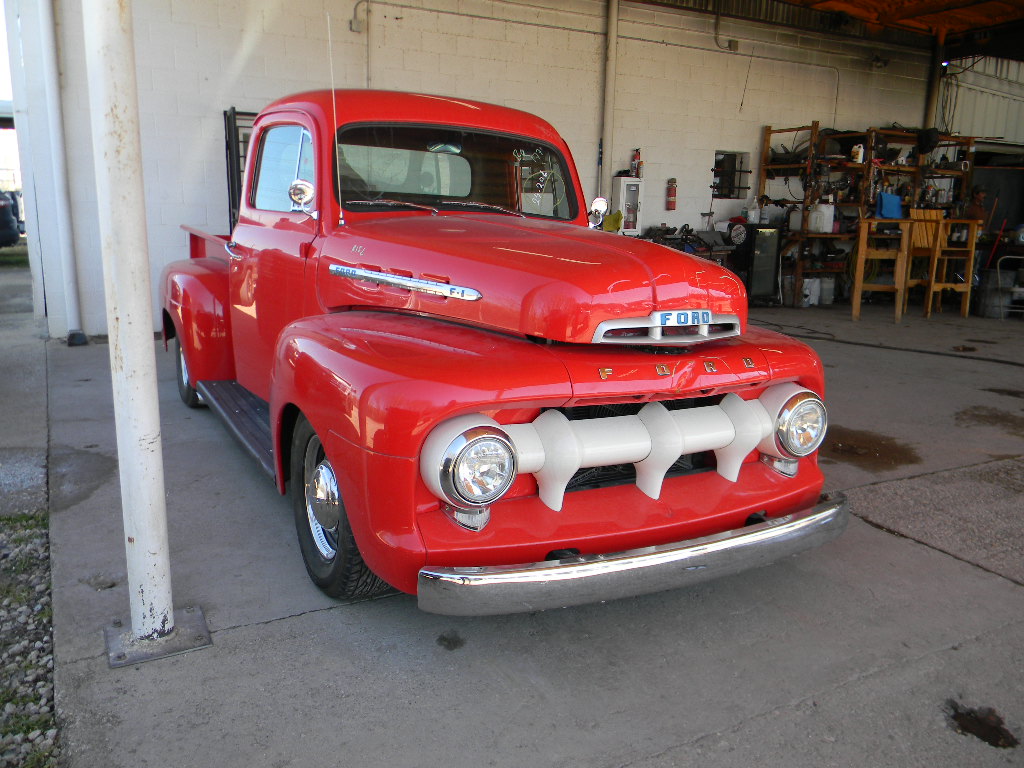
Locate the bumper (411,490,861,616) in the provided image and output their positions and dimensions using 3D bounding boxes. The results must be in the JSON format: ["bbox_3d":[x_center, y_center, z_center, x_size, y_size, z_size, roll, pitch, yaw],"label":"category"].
[{"bbox_3d":[0.482,0.501,2.455,1.586,0.134,0.162,-4,13,-28],"label":"bumper"}]

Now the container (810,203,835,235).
[{"bbox_3d":[4.185,-2.238,11.200,0.250,0.420,0.220,-5,13,-28],"label":"container"}]

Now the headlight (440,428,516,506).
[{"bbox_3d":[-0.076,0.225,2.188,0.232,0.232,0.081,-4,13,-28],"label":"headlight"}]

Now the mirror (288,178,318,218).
[{"bbox_3d":[-0.814,-0.725,3.236,0.108,0.155,0.080,-4,13,-28],"label":"mirror"}]

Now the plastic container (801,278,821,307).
[{"bbox_3d":[4.036,-1.237,11.200,0.200,0.370,0.190,-5,13,-28],"label":"plastic container"}]

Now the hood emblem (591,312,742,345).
[{"bbox_3d":[0.474,-0.170,2.371,0.545,0.095,0.106,-4,13,-28],"label":"hood emblem"}]

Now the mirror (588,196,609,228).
[{"bbox_3d":[0.405,-0.801,3.881,0.108,0.155,0.080,-4,13,-28],"label":"mirror"}]

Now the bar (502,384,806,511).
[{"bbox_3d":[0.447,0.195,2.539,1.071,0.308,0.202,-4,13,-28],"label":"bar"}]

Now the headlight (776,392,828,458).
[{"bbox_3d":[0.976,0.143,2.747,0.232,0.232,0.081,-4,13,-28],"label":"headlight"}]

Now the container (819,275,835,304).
[{"bbox_3d":[4.303,-1.274,11.350,0.240,0.370,0.240,-5,13,-28],"label":"container"}]

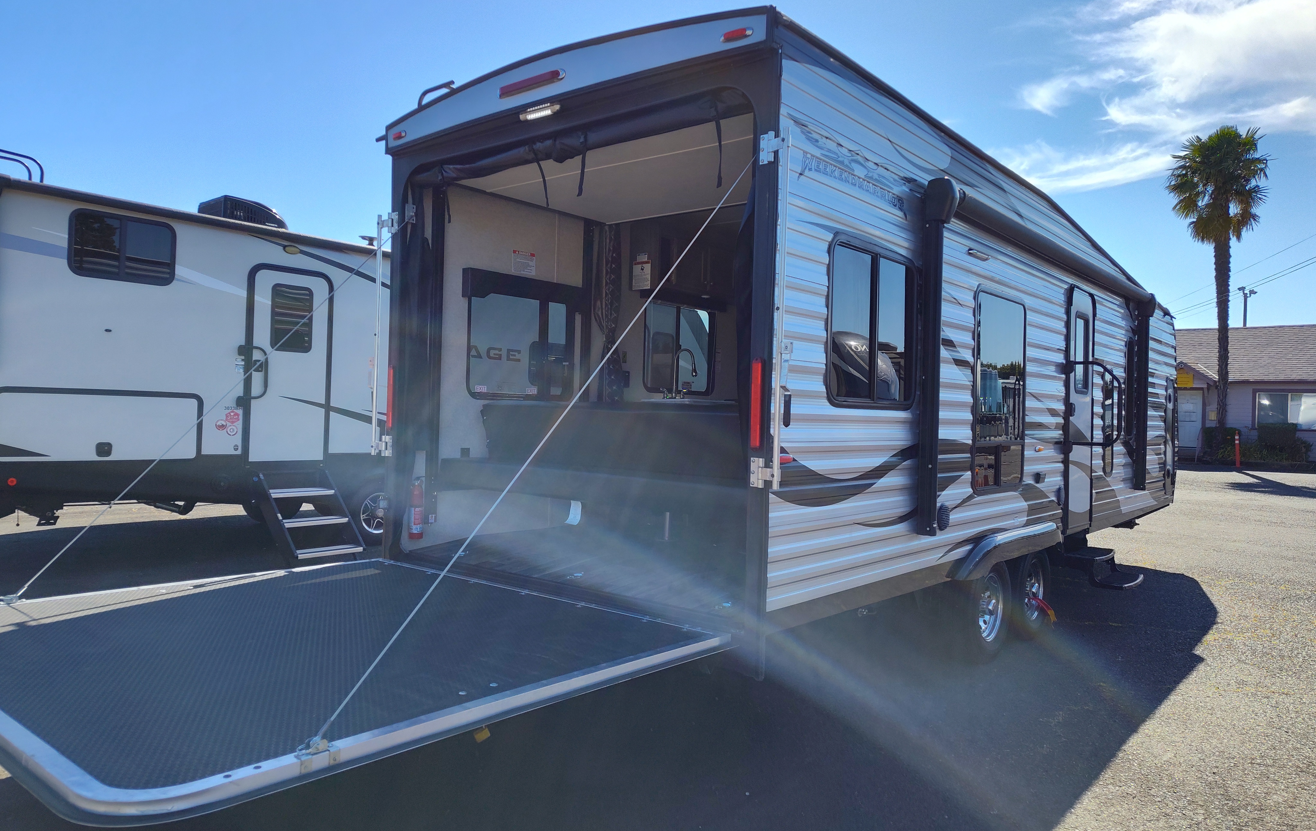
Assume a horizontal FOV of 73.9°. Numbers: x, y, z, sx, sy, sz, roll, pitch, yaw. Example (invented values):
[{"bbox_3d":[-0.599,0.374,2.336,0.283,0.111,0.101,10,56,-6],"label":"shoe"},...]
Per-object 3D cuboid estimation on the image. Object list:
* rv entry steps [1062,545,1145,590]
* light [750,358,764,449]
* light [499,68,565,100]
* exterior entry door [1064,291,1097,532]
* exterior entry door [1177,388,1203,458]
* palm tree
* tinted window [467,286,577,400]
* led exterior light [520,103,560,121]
[{"bbox_3d":[3.399,1.164,6.788,0.550,0.230,0.630,2,1,39],"label":"rv entry steps"},{"bbox_3d":[0.381,-0.044,3.380,0.050,0.357,0.030,2,1,39],"label":"light"},{"bbox_3d":[-0.596,-1.567,4.139,0.455,0.052,0.042,2,1,39],"label":"light"},{"bbox_3d":[3.293,-0.033,6.832,0.060,1.870,0.718,2,1,39],"label":"exterior entry door"},{"bbox_3d":[19.616,0.152,32.300,0.950,2.140,0.120,2,1,39],"label":"exterior entry door"},{"bbox_3d":[19.718,-4.328,30.800,3.100,11.700,3.100,2,1,39],"label":"palm tree"},{"bbox_3d":[-0.880,-0.450,5.687,0.060,0.710,0.924,2,1,39],"label":"tinted window"},{"bbox_3d":[-0.558,-1.435,4.145,0.265,0.052,0.045,2,1,39],"label":"led exterior light"}]

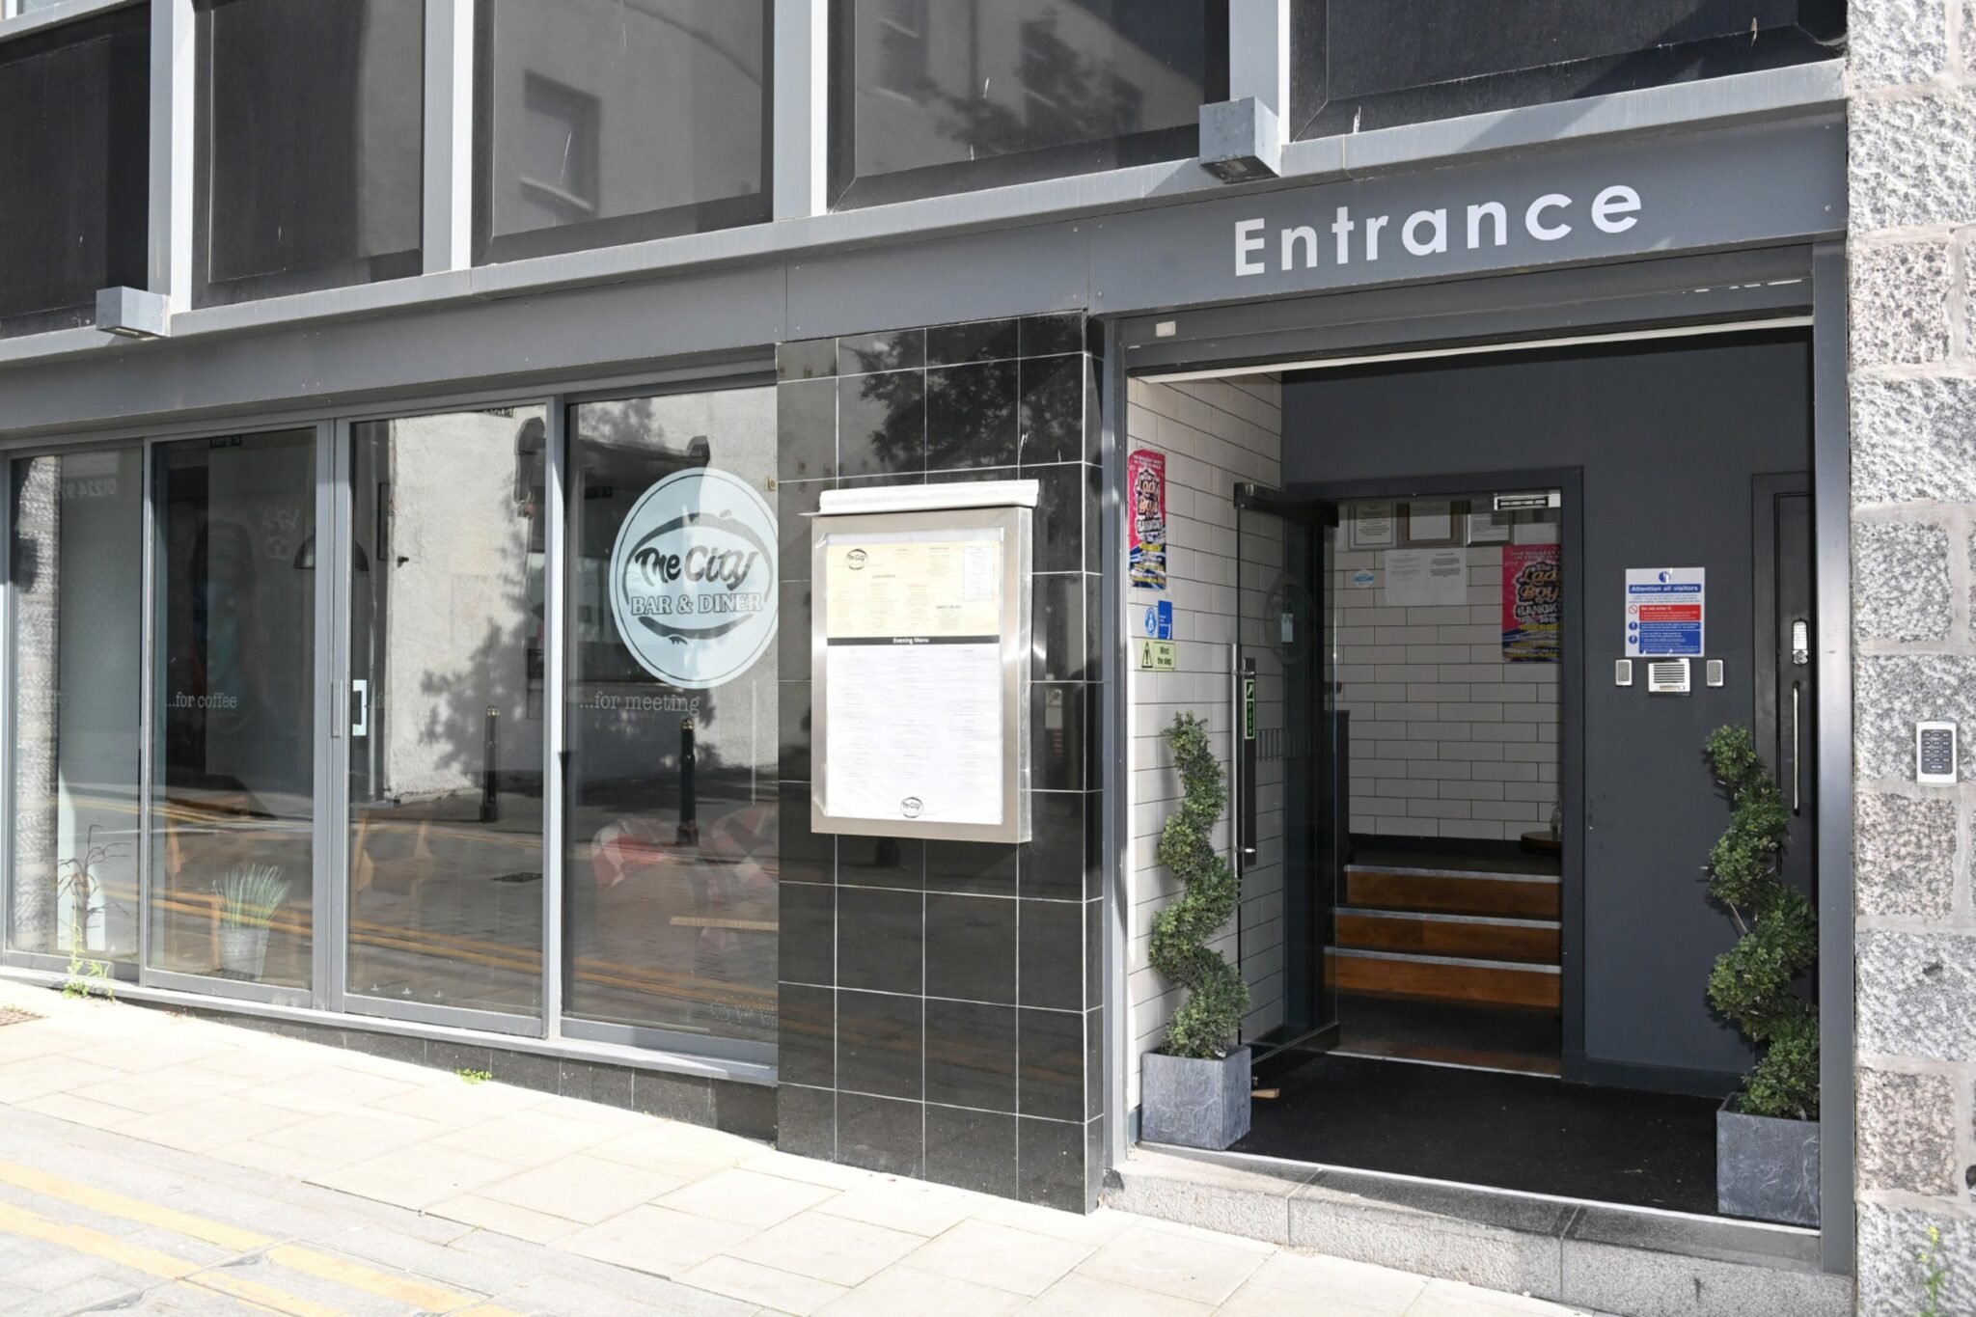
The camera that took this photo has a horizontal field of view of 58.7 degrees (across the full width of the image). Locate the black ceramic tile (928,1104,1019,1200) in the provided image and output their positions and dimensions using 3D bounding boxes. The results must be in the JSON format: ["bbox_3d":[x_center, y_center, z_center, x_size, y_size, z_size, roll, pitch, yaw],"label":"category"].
[{"bbox_3d":[-0.046,1.417,5.057,0.307,0.236,0.010,0,-1,29],"label":"black ceramic tile"}]

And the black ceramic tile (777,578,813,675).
[{"bbox_3d":[-0.546,-0.081,5.353,0.211,0.304,0.010,0,-1,29],"label":"black ceramic tile"}]

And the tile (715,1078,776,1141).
[{"bbox_3d":[-0.737,1.403,5.432,0.289,0.176,0.010,0,-1,28],"label":"tile"}]

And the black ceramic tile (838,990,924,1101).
[{"bbox_3d":[-0.319,1.150,5.228,0.310,0.308,0.012,0,-1,28],"label":"black ceramic tile"}]

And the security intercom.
[{"bbox_3d":[2.088,0.209,3.863,0.079,0.139,0.022,0,-1,28],"label":"security intercom"}]

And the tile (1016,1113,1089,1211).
[{"bbox_3d":[0.180,1.405,4.873,0.205,0.248,0.010,0,-1,28],"label":"tile"}]

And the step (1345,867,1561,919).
[{"bbox_3d":[2.227,1.079,8.243,1.046,0.165,0.280,0,-1,29],"label":"step"}]

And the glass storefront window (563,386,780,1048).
[{"bbox_3d":[-1.040,0.178,5.776,0.930,2.097,0.020,0,-1,29],"label":"glass storefront window"}]

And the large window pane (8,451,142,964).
[{"bbox_3d":[-3.890,0.201,7.490,0.919,2.148,0.030,0,-1,29],"label":"large window pane"}]

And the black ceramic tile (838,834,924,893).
[{"bbox_3d":[-0.317,0.531,5.219,0.307,0.304,0.010,0,-1,29],"label":"black ceramic tile"}]

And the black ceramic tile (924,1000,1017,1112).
[{"bbox_3d":[-0.046,1.144,5.061,0.307,0.304,0.010,0,-1,29],"label":"black ceramic tile"}]

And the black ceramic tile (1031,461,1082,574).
[{"bbox_3d":[0.180,-0.387,4.895,0.205,0.300,0.010,0,-1,28],"label":"black ceramic tile"}]

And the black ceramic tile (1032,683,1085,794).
[{"bbox_3d":[0.183,0.221,4.933,0.206,0.302,0.015,0,-1,29],"label":"black ceramic tile"}]

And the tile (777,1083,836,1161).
[{"bbox_3d":[-0.539,1.385,5.251,0.210,0.210,0.010,0,-1,29],"label":"tile"}]

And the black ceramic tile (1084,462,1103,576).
[{"bbox_3d":[0.296,-0.393,4.955,0.010,0.304,0.120,0,-1,29],"label":"black ceramic tile"}]

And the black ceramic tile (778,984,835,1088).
[{"bbox_3d":[-0.539,1.132,5.265,0.211,0.300,0.010,0,-1,28],"label":"black ceramic tile"}]

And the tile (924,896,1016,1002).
[{"bbox_3d":[-0.046,0.840,5.084,0.310,0.308,0.012,0,-1,28],"label":"tile"}]

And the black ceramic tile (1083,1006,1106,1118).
[{"bbox_3d":[0.292,1.128,4.879,0.010,0.300,0.121,0,-1,28],"label":"black ceramic tile"}]

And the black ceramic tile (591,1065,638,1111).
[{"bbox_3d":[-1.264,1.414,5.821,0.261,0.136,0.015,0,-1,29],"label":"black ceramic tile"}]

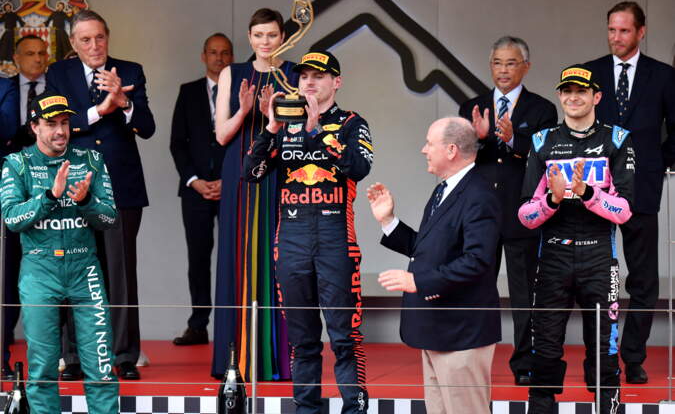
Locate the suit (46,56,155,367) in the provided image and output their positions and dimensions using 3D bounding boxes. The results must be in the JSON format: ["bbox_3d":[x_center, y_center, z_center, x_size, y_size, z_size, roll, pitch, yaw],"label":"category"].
[{"bbox_3d":[-1.183,0.022,19.700,0.550,1.551,0.430,0,1,0],"label":"suit"}]

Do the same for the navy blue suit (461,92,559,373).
[{"bbox_3d":[0.840,0.128,19.400,0.490,1.444,0.420,0,1,14],"label":"navy blue suit"}]

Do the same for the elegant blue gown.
[{"bbox_3d":[-0.395,0.068,19.700,0.470,1.601,0.380,0,1,3],"label":"elegant blue gown"}]

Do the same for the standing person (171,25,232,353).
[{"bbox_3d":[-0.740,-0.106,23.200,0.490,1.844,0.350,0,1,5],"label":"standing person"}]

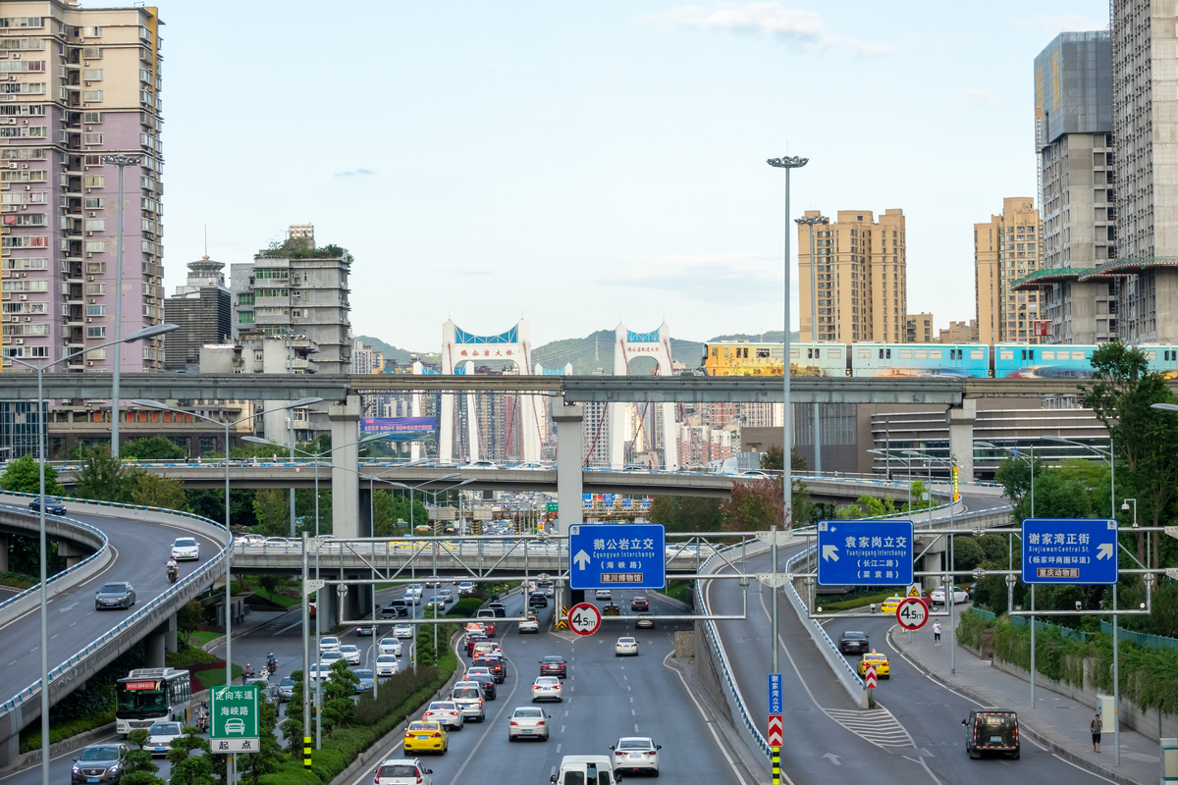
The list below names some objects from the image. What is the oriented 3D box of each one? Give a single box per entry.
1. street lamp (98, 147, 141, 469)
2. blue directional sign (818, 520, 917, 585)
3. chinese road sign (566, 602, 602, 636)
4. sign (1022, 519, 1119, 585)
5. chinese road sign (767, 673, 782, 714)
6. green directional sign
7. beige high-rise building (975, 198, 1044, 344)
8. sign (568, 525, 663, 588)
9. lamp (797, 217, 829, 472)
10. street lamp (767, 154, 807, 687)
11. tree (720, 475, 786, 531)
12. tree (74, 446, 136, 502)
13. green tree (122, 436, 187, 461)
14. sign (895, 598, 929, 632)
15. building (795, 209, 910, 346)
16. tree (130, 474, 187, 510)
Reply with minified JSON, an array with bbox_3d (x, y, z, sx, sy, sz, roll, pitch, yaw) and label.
[{"bbox_3d":[-41.601,-4.820,275.000,3.600,32.500,3.600,-1,-1,0],"label":"street lamp"},{"bbox_3d":[10.064,5.863,113.000,3.500,2.400,0.120,-1,-1,0],"label":"blue directional sign"},{"bbox_3d":[-0.145,8.371,114.500,1.200,1.200,0.060,-1,-1,0],"label":"chinese road sign"},{"bbox_3d":[17.494,5.792,113.000,3.500,2.400,0.120,-1,-1,0],"label":"sign"},{"bbox_3d":[6.766,10.945,112.700,0.530,1.480,0.060,-1,-1,0],"label":"chinese road sign"},{"bbox_3d":[-10.816,9.976,95.000,1.500,2.140,0.080,-1,-1,0],"label":"green directional sign"},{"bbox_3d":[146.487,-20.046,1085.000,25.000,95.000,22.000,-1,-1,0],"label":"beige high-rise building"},{"bbox_3d":[1.028,5.970,113.000,3.500,2.400,0.120,-1,-1,0],"label":"sign"},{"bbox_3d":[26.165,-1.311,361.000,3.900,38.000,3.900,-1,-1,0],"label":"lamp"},{"bbox_3d":[18.207,-0.942,284.000,3.900,41.500,3.900,-1,-1,0],"label":"street lamp"},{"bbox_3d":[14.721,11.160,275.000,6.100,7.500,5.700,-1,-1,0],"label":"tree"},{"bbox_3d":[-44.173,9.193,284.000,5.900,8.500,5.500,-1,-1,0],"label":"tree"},{"bbox_3d":[-50.589,7.260,362.000,7.500,5.000,6.500,-1,-1,0],"label":"green tree"},{"bbox_3d":[11.961,8.201,114.800,1.200,1.200,0.060,-1,-1,0],"label":"sign"},{"bbox_3d":[91.580,-25.411,1080.000,37.500,72.000,27.000,-1,-1,0],"label":"building"},{"bbox_3d":[-38.549,10.706,279.000,5.100,7.000,4.800,-1,-1,0],"label":"tree"}]

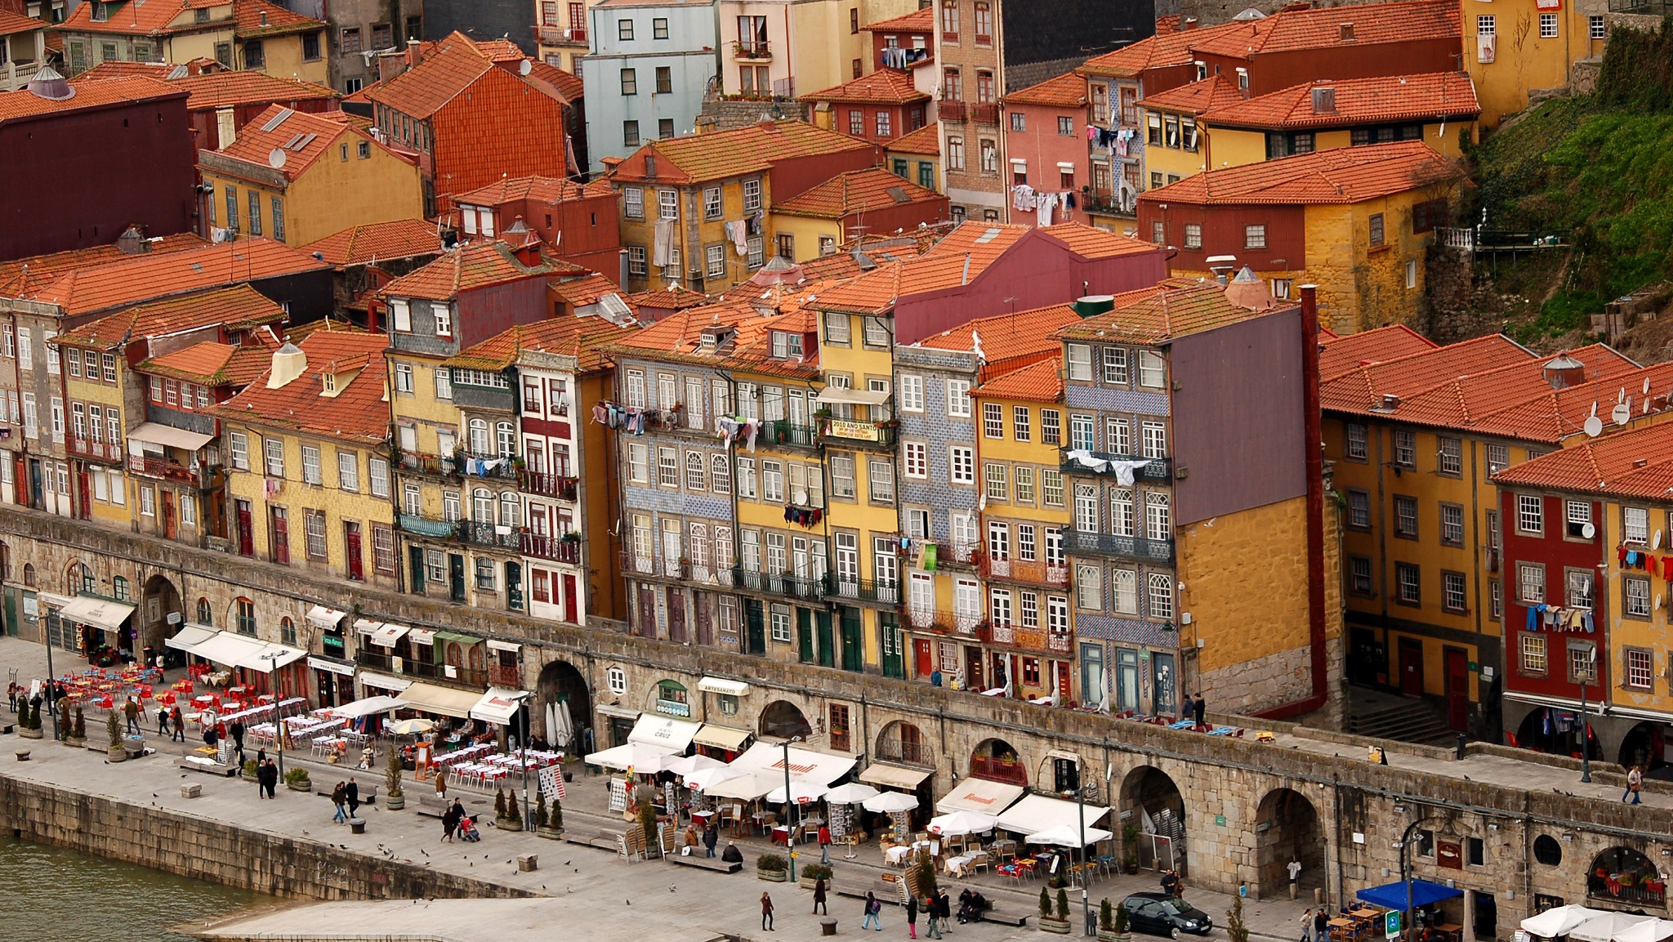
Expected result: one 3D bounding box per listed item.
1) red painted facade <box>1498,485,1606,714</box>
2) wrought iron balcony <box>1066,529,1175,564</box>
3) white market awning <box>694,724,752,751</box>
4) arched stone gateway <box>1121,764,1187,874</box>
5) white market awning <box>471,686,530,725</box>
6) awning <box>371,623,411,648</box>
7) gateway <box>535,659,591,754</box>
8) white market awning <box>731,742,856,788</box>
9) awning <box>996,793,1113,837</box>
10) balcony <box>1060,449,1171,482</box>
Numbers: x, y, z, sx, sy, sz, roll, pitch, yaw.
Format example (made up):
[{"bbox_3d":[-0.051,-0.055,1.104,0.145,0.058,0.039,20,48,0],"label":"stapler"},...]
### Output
[{"bbox_3d":[28.942,5.107,228.806,0.600,8.351,5.397,-11,12,-42],"label":"red painted facade"},{"bbox_3d":[11.704,3.110,236.206,5.523,1.030,0.550,7,14,40],"label":"wrought iron balcony"},{"bbox_3d":[-4.978,11.659,249.161,0.811,0.700,2.814,-13,15,-43],"label":"white market awning"},{"bbox_3d":[13.478,14.145,232.738,1.600,4.580,3.725,-13,14,-42],"label":"arched stone gateway"},{"bbox_3d":[-15.225,10.674,259.357,2.631,1.202,1.363,8,15,44],"label":"white market awning"},{"bbox_3d":[-20.648,7.671,264.805,0.898,0.712,1.827,-13,15,-42],"label":"awning"},{"bbox_3d":[-11.786,10.730,257.621,1.300,4.820,3.720,-13,15,-42],"label":"gateway"},{"bbox_3d":[-1.899,12.637,246.224,1.788,0.822,6.256,-13,15,-43],"label":"white market awning"},{"bbox_3d":[8.974,14.252,234.839,2.012,0.900,4.709,-13,14,-42],"label":"awning"},{"bbox_3d":[11.537,-0.229,235.608,5.530,1.000,0.550,7,15,41],"label":"balcony"}]

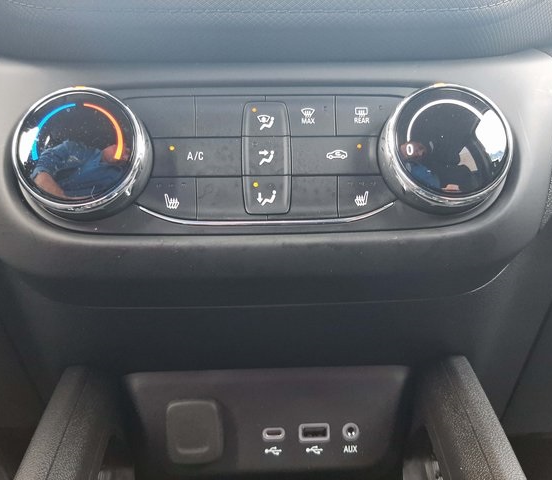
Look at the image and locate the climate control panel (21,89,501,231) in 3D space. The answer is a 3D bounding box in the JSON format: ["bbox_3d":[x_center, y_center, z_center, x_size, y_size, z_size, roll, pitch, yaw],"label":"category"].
[{"bbox_3d":[-0.006,-0.035,0.213,0.213,0.064,0.032,-1,-7,-1],"label":"climate control panel"}]

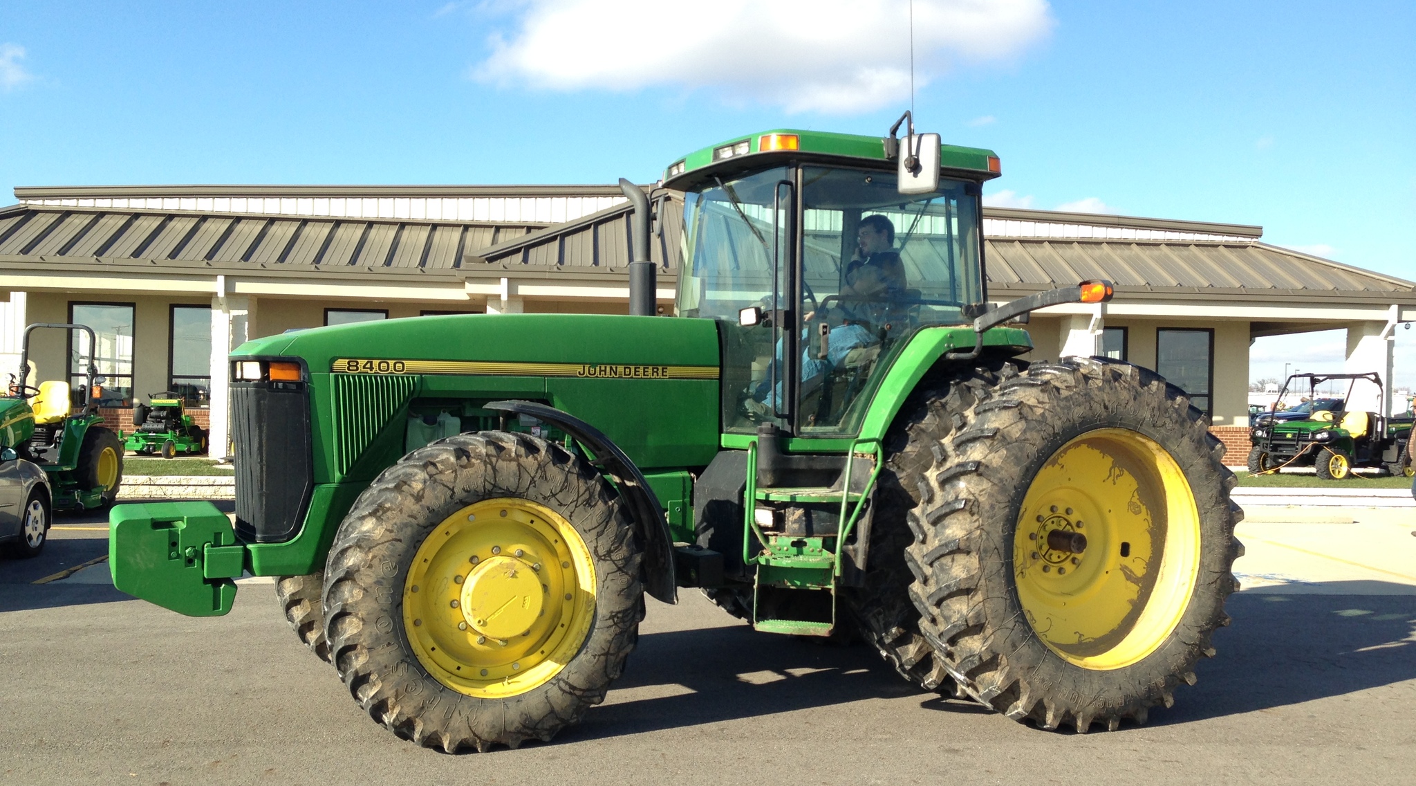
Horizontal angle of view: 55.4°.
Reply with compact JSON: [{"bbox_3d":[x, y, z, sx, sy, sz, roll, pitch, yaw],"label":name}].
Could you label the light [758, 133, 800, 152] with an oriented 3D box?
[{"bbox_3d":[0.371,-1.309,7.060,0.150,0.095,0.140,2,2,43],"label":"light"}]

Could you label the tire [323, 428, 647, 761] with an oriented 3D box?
[{"bbox_3d":[-1.035,0.930,6.377,1.470,1.460,0.400,0,1,-26],"label":"tire"}]

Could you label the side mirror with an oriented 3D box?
[{"bbox_3d":[1.109,-1.205,7.086,0.210,0.305,0.080,2,-5,29],"label":"side mirror"}]

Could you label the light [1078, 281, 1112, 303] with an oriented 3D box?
[{"bbox_3d":[1.904,-0.494,6.629,0.075,0.105,0.170,0,2,-34],"label":"light"}]

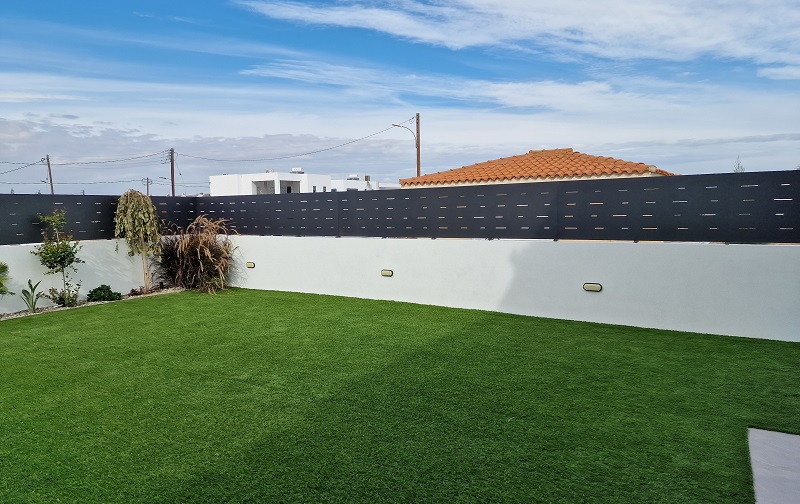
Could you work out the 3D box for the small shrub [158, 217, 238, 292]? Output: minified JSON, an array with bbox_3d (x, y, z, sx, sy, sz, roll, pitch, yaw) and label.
[{"bbox_3d":[-4.161,0.061,10.778,1.450,1.479,1.500,2,5,33],"label":"small shrub"}]

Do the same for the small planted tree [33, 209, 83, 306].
[{"bbox_3d":[-5.894,0.112,9.059,0.750,1.701,0.850,2,5,33],"label":"small planted tree"}]

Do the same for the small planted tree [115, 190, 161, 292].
[{"bbox_3d":[-5.114,-0.159,10.321,0.850,2.021,0.920,2,5,33],"label":"small planted tree"}]

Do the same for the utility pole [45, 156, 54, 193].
[{"bbox_3d":[-36.825,-6.048,56.433,0.250,8.300,0.250,-7,7,-33],"label":"utility pole"}]

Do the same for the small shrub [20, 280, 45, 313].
[{"bbox_3d":[-6.076,0.737,8.761,0.380,0.506,0.400,2,5,33],"label":"small shrub"}]

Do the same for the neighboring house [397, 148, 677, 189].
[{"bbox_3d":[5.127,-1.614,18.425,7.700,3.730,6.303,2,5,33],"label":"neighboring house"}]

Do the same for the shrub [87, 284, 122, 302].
[{"bbox_3d":[-5.444,0.749,9.775,0.520,0.305,0.620,2,5,33],"label":"shrub"}]

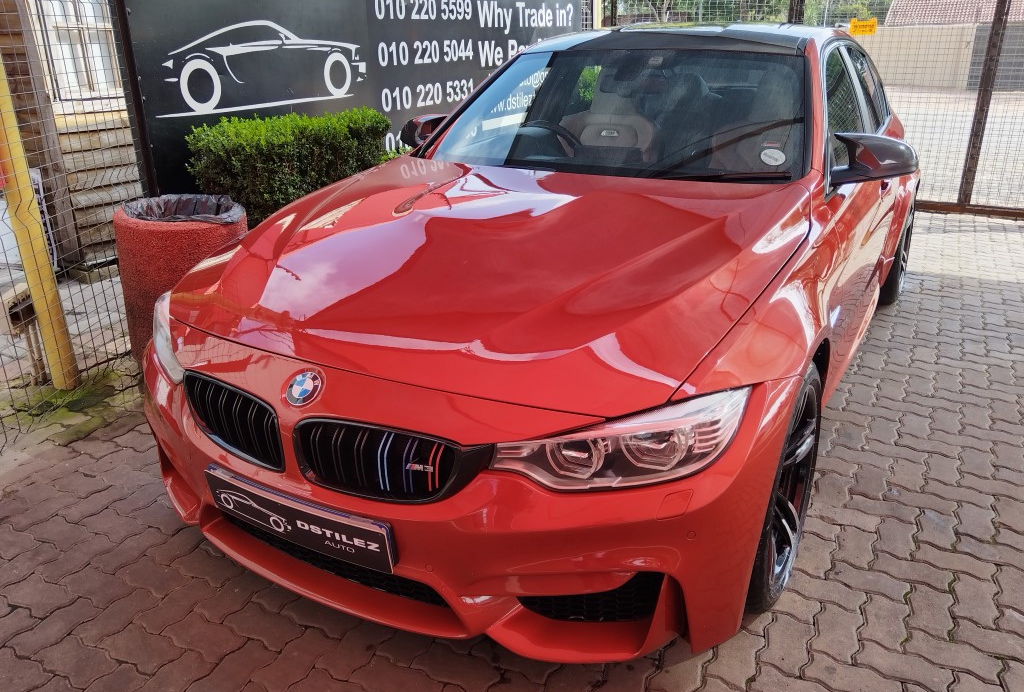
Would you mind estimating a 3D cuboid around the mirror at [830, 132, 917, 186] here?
[{"bbox_3d":[1.155,-0.585,2.443,0.250,0.165,0.180,11,25,28],"label":"mirror"}]

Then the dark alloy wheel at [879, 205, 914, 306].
[{"bbox_3d":[2.007,-0.571,4.252,0.275,0.670,0.670,11,25,28],"label":"dark alloy wheel"}]

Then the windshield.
[{"bbox_3d":[0.382,-0.864,2.814,1.420,0.130,0.740,11,59,28],"label":"windshield"}]

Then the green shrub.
[{"bbox_3d":[-1.152,-0.853,4.366,0.500,0.900,1.330,7,23,19],"label":"green shrub"}]

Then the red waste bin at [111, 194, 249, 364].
[{"bbox_3d":[-1.408,-0.253,3.414,0.580,0.740,0.580,11,25,28],"label":"red waste bin"}]

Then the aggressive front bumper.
[{"bbox_3d":[-0.328,0.267,1.898,1.830,0.610,0.620,11,25,28],"label":"aggressive front bumper"}]

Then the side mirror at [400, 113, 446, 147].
[{"bbox_3d":[-0.397,-0.891,3.267,0.250,0.165,0.180,11,25,28],"label":"side mirror"}]

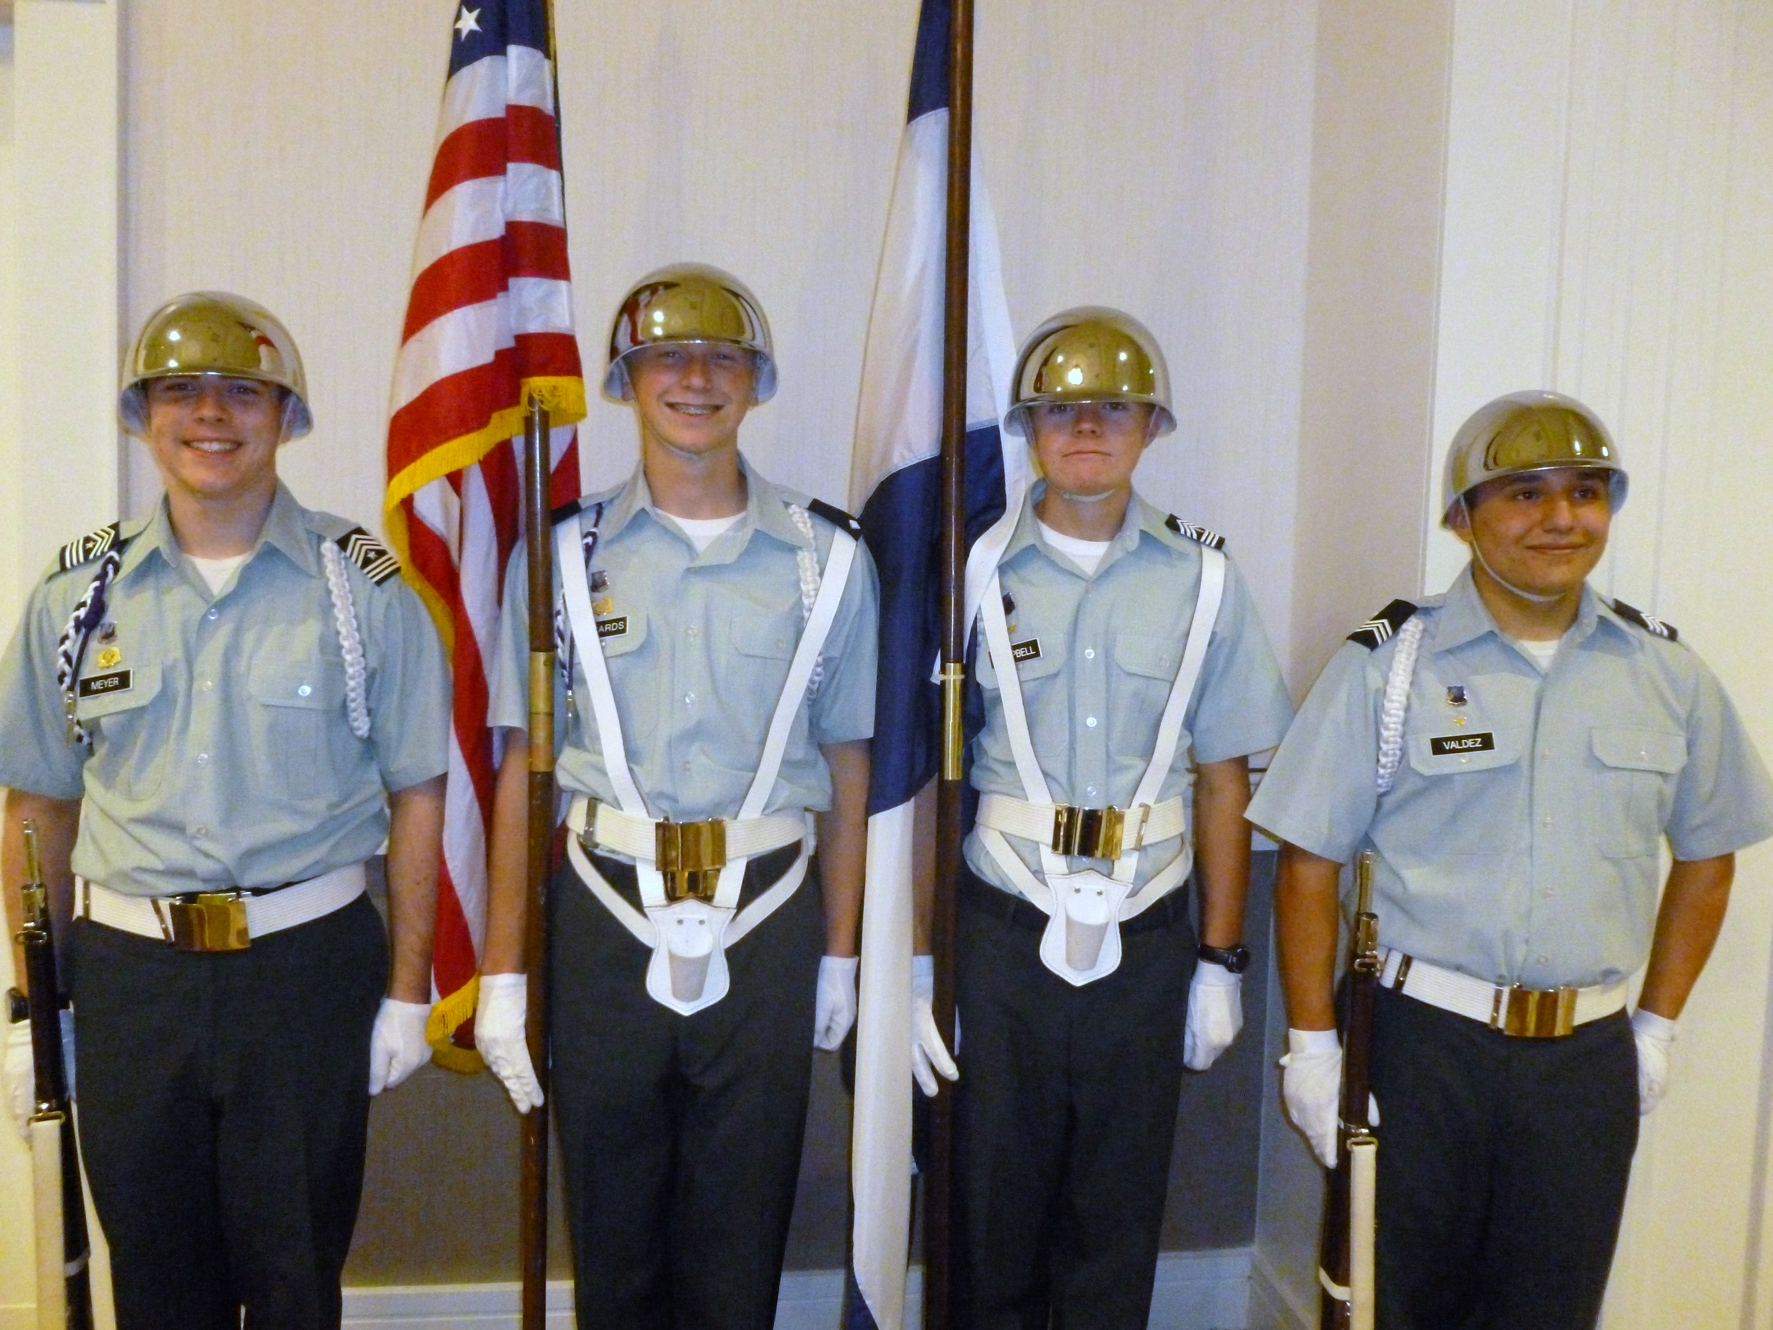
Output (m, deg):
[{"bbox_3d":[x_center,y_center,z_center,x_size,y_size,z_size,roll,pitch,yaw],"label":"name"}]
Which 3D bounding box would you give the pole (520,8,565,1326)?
[{"bbox_3d":[-0.445,0.025,1.848,0.032,2.500,0.032,1,4,0],"label":"pole"}]

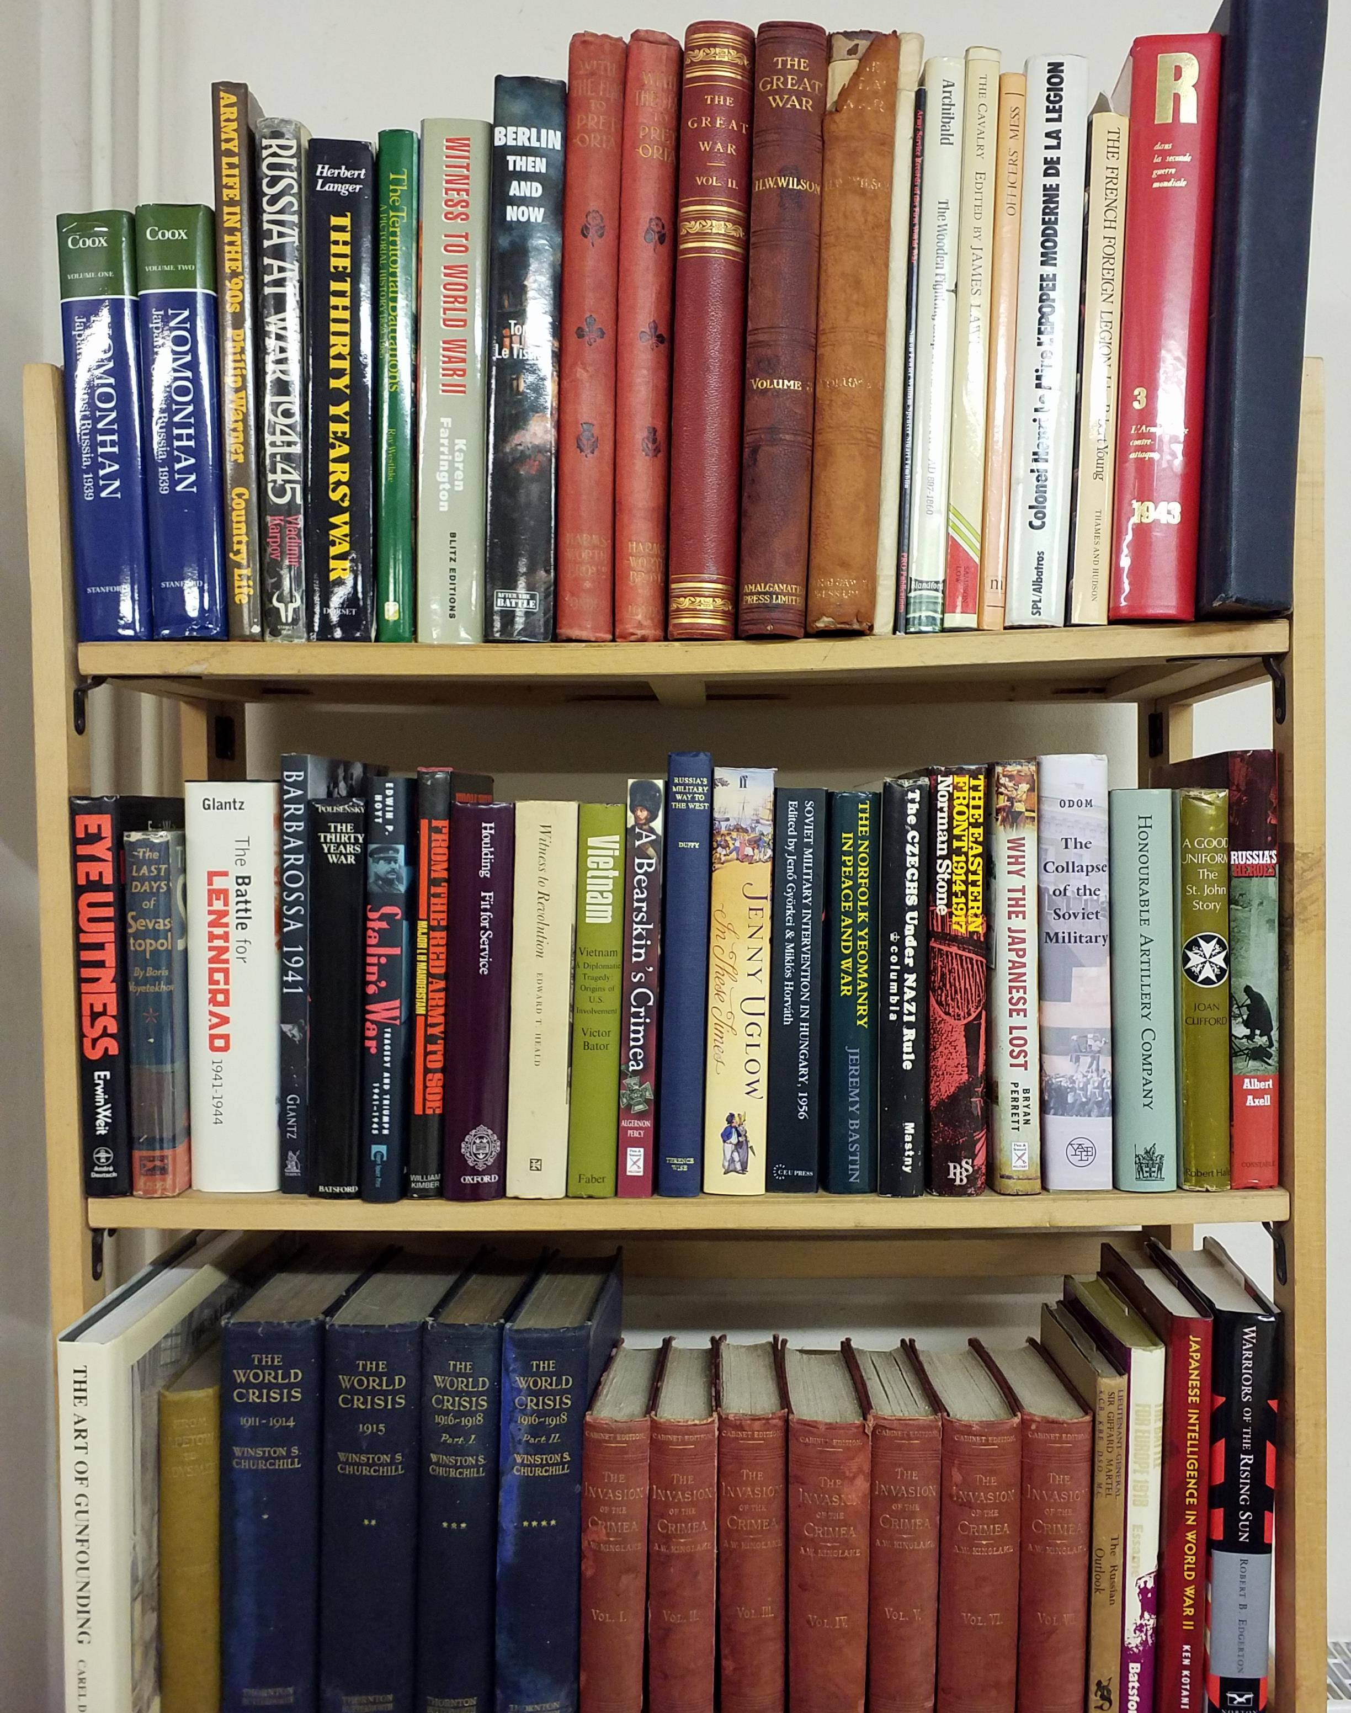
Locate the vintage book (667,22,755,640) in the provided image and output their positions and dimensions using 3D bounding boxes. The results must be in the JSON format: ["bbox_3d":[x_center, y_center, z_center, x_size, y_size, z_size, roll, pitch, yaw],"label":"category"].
[{"bbox_3d":[0.024,-0.294,0.903,0.037,0.337,0.250,2,2,2],"label":"vintage book"}]

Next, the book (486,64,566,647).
[{"bbox_3d":[-0.079,-0.280,0.894,0.039,0.310,0.225,1,2,2],"label":"book"}]

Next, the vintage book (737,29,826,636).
[{"bbox_3d":[0.062,-0.288,0.888,0.036,0.332,0.250,2,1,2],"label":"vintage book"}]

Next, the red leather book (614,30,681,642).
[{"bbox_3d":[-0.011,-0.292,0.904,0.029,0.333,0.250,2,2,2],"label":"red leather book"}]

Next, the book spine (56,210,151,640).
[{"bbox_3d":[-0.318,-0.245,0.874,0.042,0.238,0.165,-2,2,2],"label":"book spine"}]

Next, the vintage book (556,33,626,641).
[{"bbox_3d":[-0.042,-0.287,0.895,0.031,0.330,0.250,1,1,2],"label":"vintage book"}]

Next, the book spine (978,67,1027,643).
[{"bbox_3d":[0.181,-0.276,0.873,0.014,0.298,0.220,2,1,2],"label":"book spine"}]

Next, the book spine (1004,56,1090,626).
[{"bbox_3d":[0.207,-0.287,0.889,0.033,0.308,0.235,2,2,2],"label":"book spine"}]

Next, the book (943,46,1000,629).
[{"bbox_3d":[0.164,-0.283,0.879,0.020,0.311,0.235,2,1,2],"label":"book"}]

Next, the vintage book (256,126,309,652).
[{"bbox_3d":[-0.213,-0.266,0.889,0.024,0.285,0.225,0,1,2],"label":"vintage book"}]

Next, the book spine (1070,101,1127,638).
[{"bbox_3d":[0.236,-0.271,0.879,0.021,0.278,0.215,1,2,2],"label":"book spine"}]

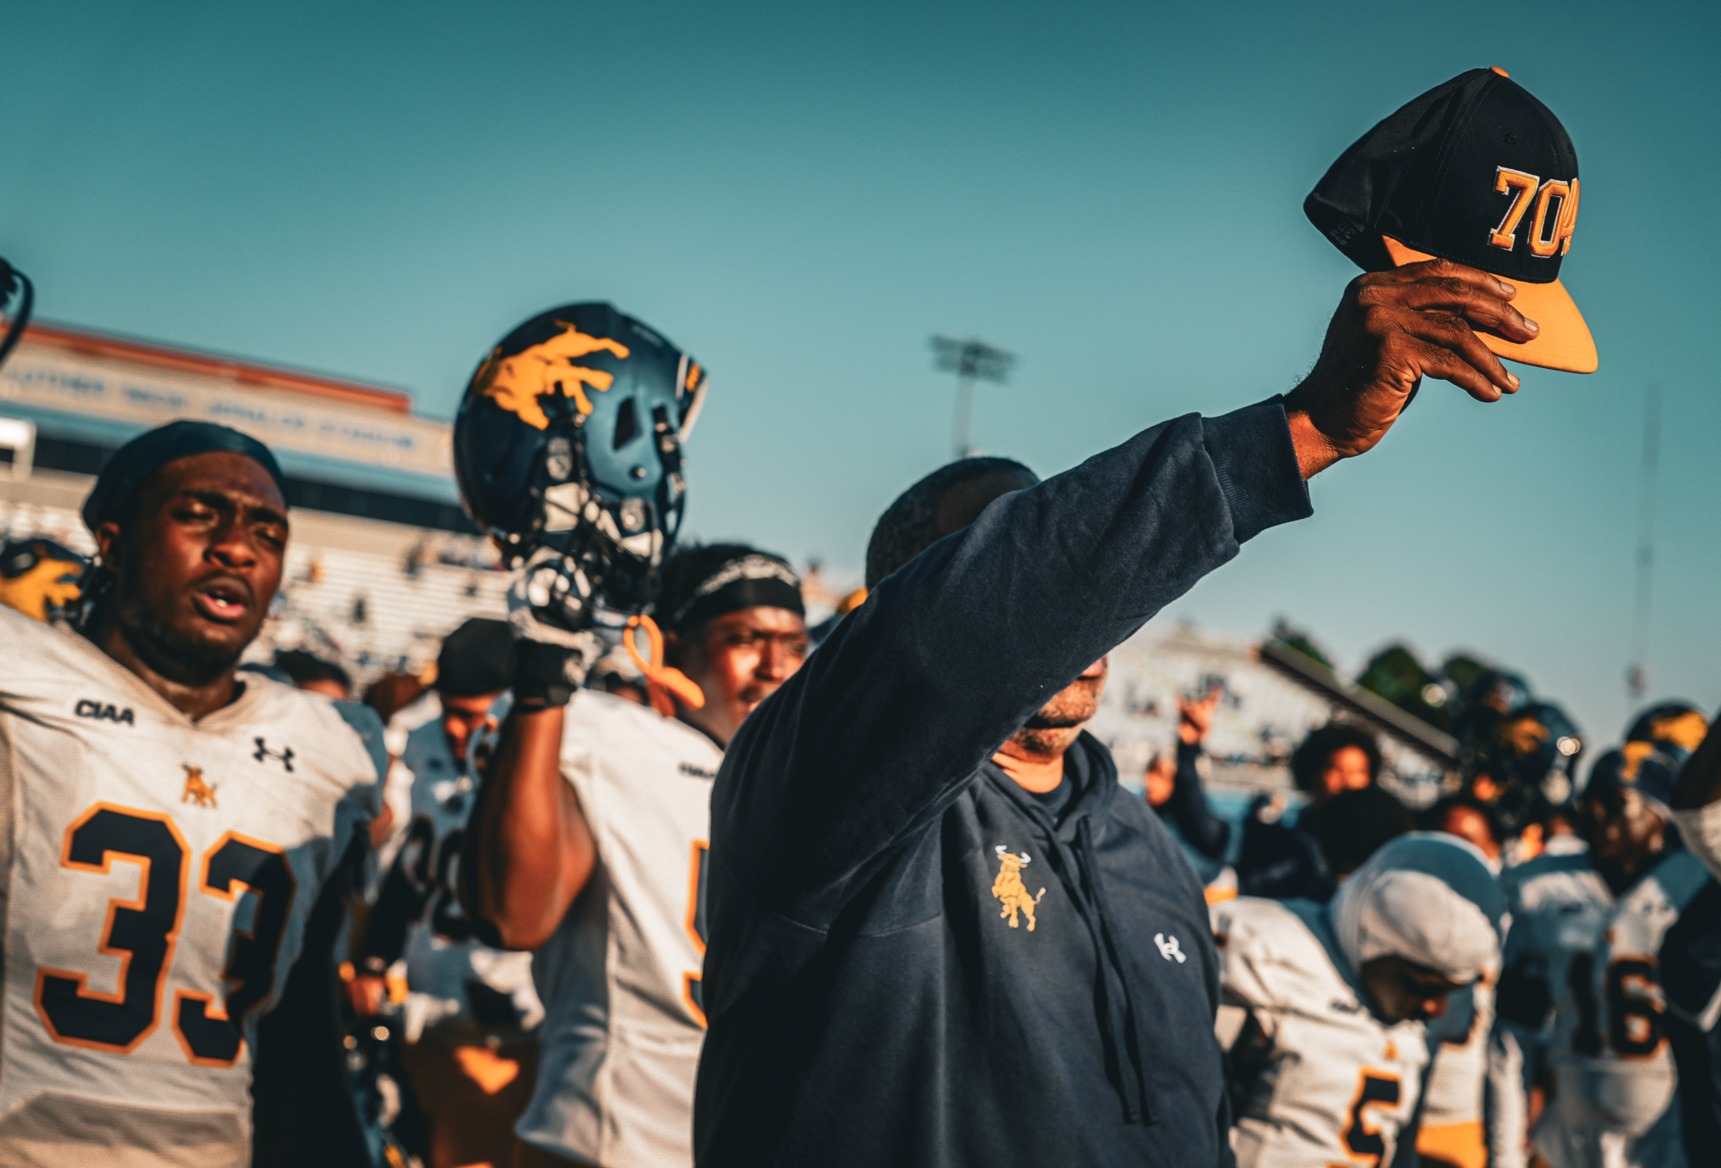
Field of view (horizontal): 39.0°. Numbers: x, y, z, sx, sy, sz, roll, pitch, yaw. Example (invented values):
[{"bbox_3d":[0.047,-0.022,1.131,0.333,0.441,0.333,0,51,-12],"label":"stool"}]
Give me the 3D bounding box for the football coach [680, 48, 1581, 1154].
[{"bbox_3d":[0.157,0.699,1.725,0.710,2.010,0.560,1,-8,39],"label":"football coach"}]

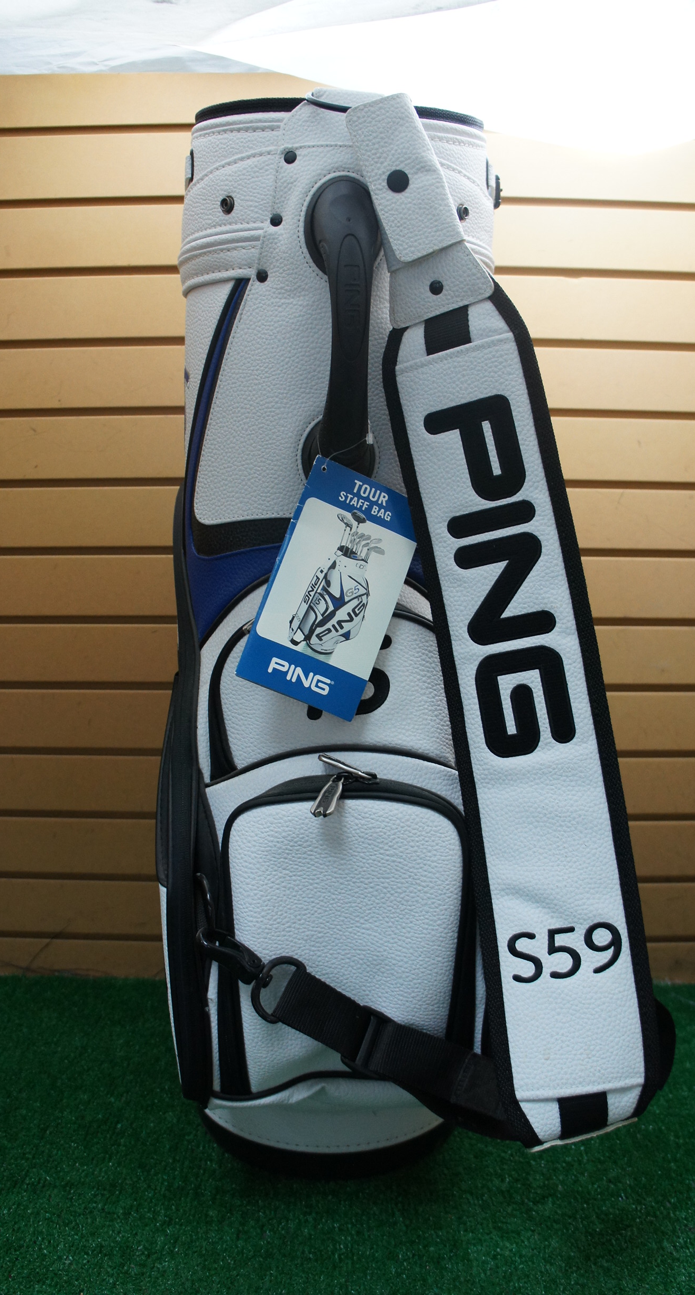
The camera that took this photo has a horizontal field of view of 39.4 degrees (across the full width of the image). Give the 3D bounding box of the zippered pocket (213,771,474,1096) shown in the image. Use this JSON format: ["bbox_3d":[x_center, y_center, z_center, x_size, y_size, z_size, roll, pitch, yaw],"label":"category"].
[{"bbox_3d":[-0.002,0.219,0.738,0.195,0.265,0.090,0,8,0],"label":"zippered pocket"}]

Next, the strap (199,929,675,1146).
[{"bbox_3d":[0.063,0.292,0.733,0.350,0.145,0.110,0,8,0],"label":"strap"}]

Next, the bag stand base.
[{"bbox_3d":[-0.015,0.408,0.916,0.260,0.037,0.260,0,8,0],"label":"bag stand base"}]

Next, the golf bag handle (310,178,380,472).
[{"bbox_3d":[0.001,-0.221,0.686,0.055,0.210,0.050,0,8,0],"label":"golf bag handle"}]

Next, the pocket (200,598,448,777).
[{"bbox_3d":[-0.003,0.029,0.726,0.195,0.145,0.075,0,8,0],"label":"pocket"}]

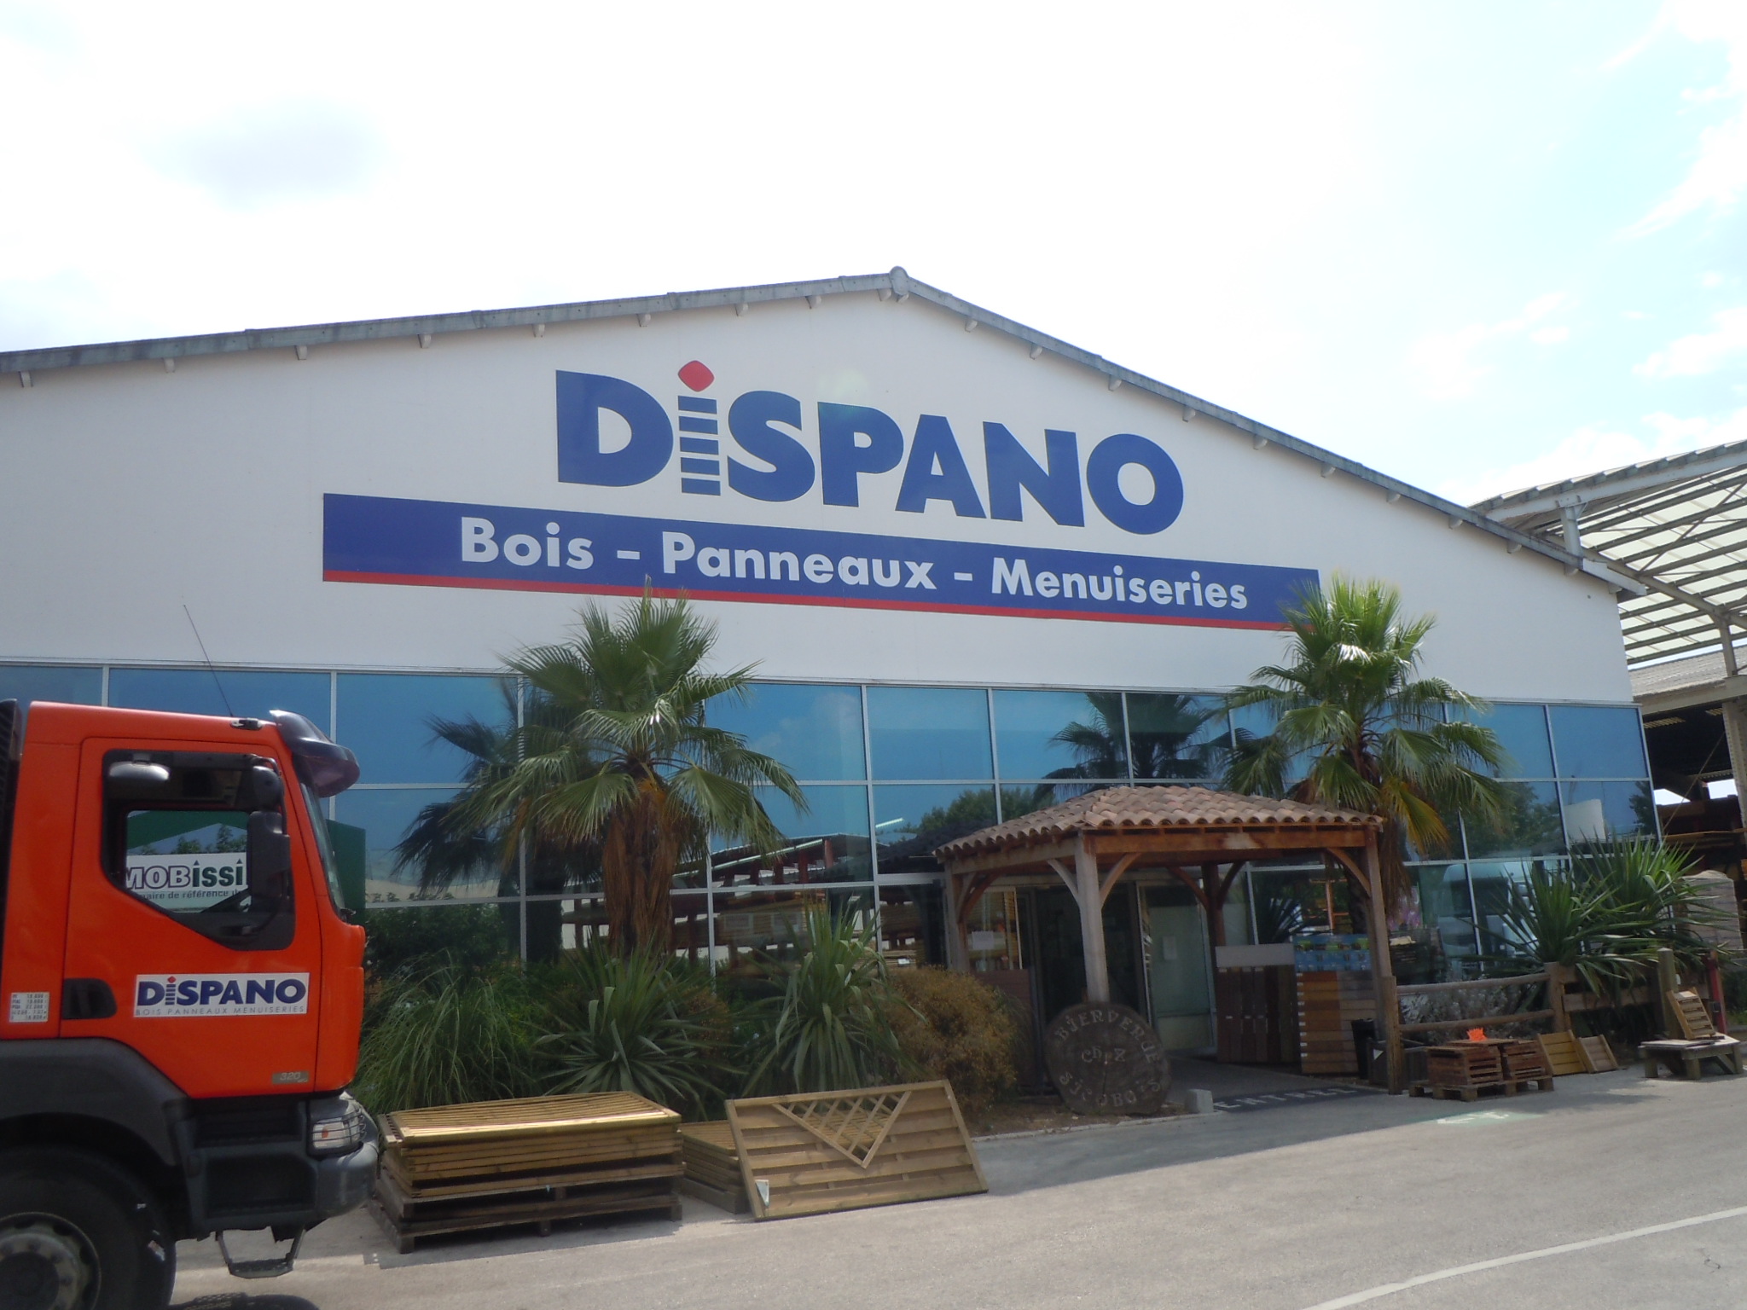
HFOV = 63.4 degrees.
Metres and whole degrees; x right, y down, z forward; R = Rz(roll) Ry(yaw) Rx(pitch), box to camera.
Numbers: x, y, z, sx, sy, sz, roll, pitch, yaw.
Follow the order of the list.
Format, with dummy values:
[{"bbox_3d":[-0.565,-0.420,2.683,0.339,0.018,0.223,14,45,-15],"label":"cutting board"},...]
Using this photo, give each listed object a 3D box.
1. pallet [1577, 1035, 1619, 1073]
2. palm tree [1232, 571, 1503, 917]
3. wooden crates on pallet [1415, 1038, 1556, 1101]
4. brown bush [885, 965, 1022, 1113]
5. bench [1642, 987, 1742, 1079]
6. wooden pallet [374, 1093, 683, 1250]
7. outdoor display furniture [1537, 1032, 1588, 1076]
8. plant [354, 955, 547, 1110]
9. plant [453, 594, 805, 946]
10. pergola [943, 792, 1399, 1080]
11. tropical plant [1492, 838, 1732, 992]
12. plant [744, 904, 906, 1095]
[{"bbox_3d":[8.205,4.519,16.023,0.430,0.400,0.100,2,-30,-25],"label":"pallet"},{"bbox_3d":[6.025,1.802,17.310,3.400,5.600,3.200,2,-13,-25],"label":"palm tree"},{"bbox_3d":[6.292,4.306,14.696,1.180,0.495,0.790,2,-12,-25],"label":"wooden crates on pallet"},{"bbox_3d":[0.842,3.879,14.252,1.450,1.480,1.350,-3,-12,-1],"label":"brown bush"},{"bbox_3d":[9.023,4.217,15.740,0.920,0.900,0.620,2,-12,-25],"label":"bench"},{"bbox_3d":[-2.608,3.724,10.323,1.860,0.700,1.900,2,-12,-25],"label":"wooden pallet"},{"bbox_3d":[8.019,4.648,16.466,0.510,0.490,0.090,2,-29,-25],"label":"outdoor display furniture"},{"bbox_3d":[-3.682,3.594,12.238,1.600,1.800,1.500,2,-12,-25],"label":"plant"},{"bbox_3d":[-2.236,1.813,13.199,3.100,4.900,3.000,2,-13,-25],"label":"plant"},{"bbox_3d":[3.413,3.293,16.793,4.200,3.430,3.350,2,-12,-25],"label":"pergola"},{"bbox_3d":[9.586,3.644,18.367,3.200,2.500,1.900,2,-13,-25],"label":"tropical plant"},{"bbox_3d":[-0.413,3.599,14.010,1.650,2.100,1.550,-3,-11,-1],"label":"plant"}]

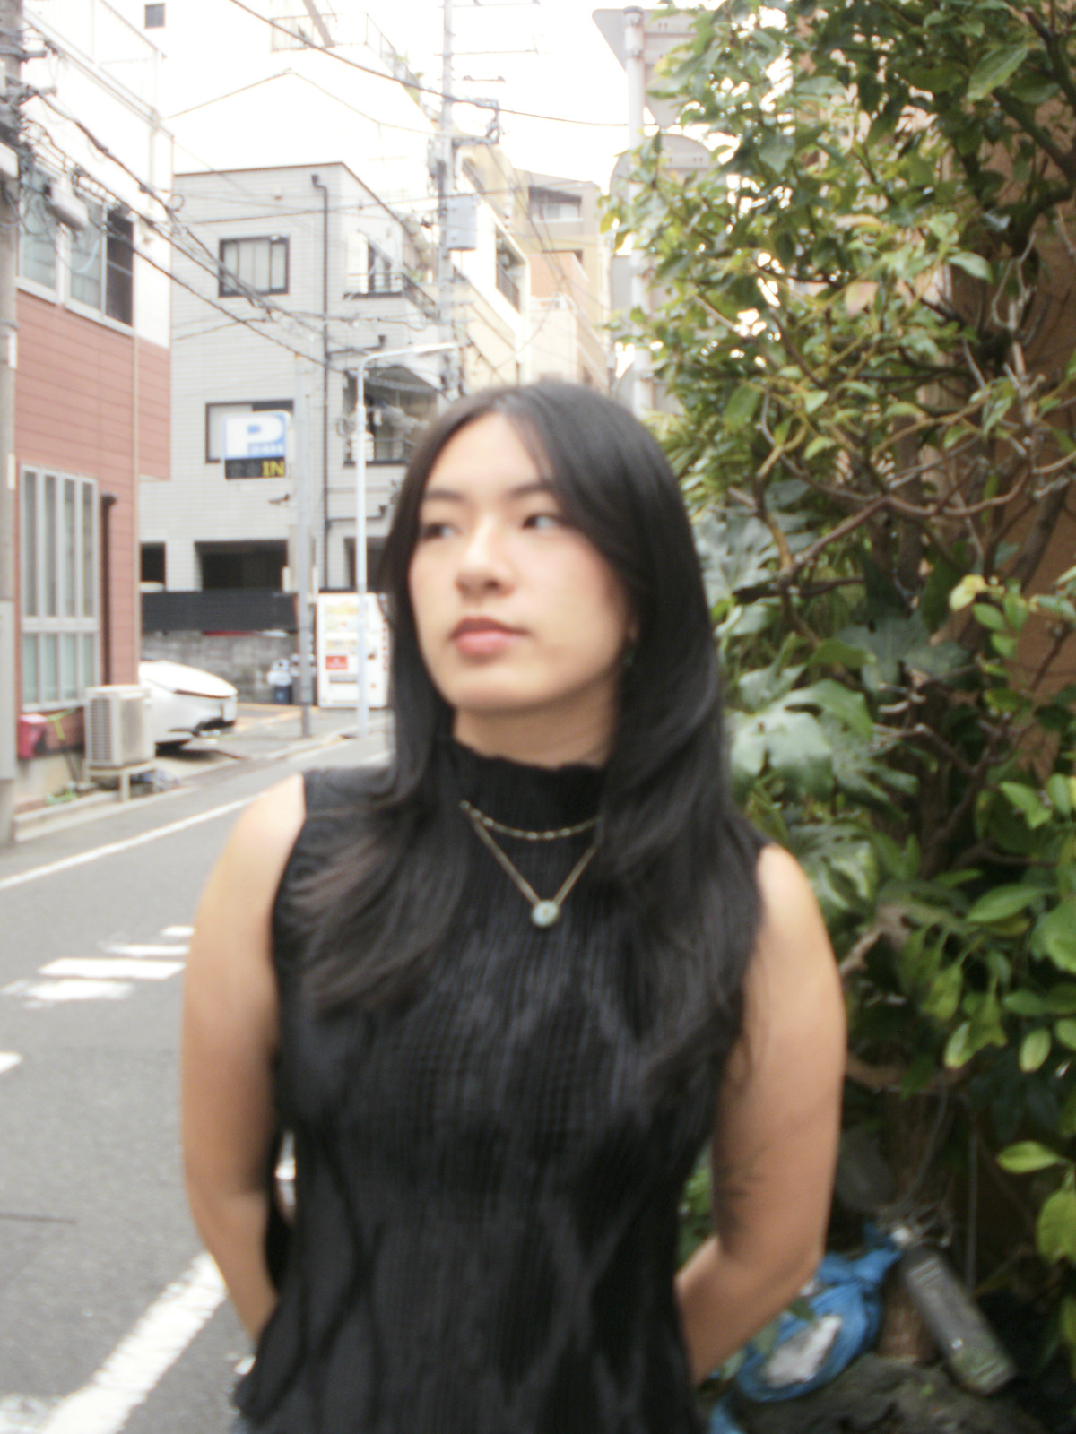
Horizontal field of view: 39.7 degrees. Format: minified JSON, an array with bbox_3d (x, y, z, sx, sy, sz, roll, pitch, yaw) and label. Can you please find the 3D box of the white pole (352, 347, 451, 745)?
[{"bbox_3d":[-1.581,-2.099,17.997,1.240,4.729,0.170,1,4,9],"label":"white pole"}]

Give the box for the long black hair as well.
[{"bbox_3d":[-0.003,0.003,0.975,0.285,0.440,0.240,1,4,17],"label":"long black hair"}]

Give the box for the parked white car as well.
[{"bbox_3d":[-5.336,-0.309,15.270,4.680,1.500,1.850,1,4,9],"label":"parked white car"}]

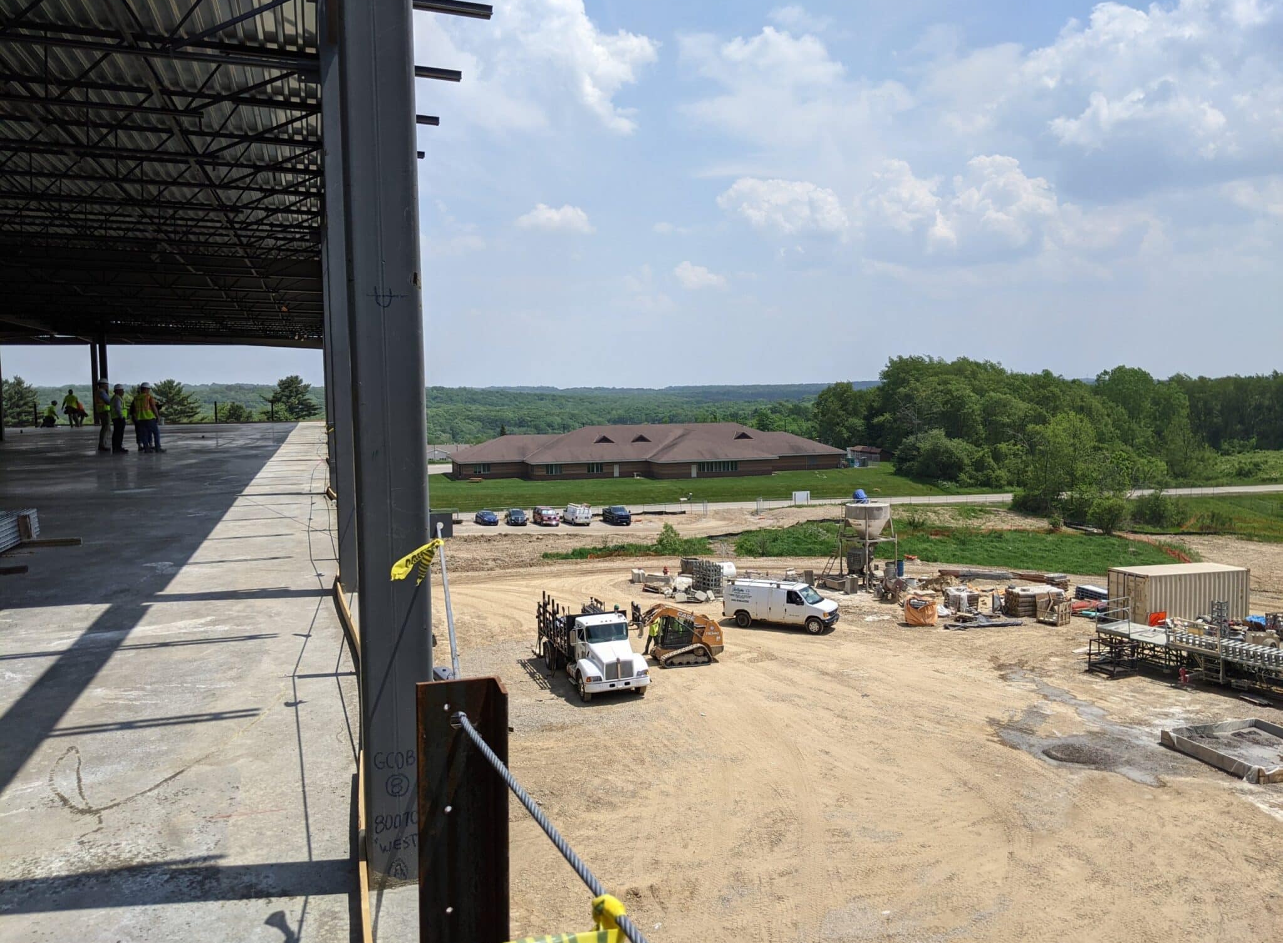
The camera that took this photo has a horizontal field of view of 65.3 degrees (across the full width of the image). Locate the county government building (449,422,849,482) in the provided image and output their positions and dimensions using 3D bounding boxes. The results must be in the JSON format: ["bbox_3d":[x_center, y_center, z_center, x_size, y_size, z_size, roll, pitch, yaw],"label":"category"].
[{"bbox_3d":[1.540,-4.518,195.375,75.500,8.800,38.000,-2,5,-18],"label":"county government building"}]

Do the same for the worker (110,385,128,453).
[{"bbox_3d":[-13.818,-1.409,26.426,0.420,1.790,0.500,-3,5,-25],"label":"worker"}]

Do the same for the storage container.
[{"bbox_3d":[25.848,5.965,48.171,6.058,2.590,2.438,-2,5,-17],"label":"storage container"}]

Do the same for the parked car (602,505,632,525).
[{"bbox_3d":[-2.771,4.852,113.421,2.030,1.920,5.800,-2,5,-13],"label":"parked car"}]

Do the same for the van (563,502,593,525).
[{"bbox_3d":[-7.370,4.767,114.909,2.000,2.200,5.600,-2,5,-18],"label":"van"}]

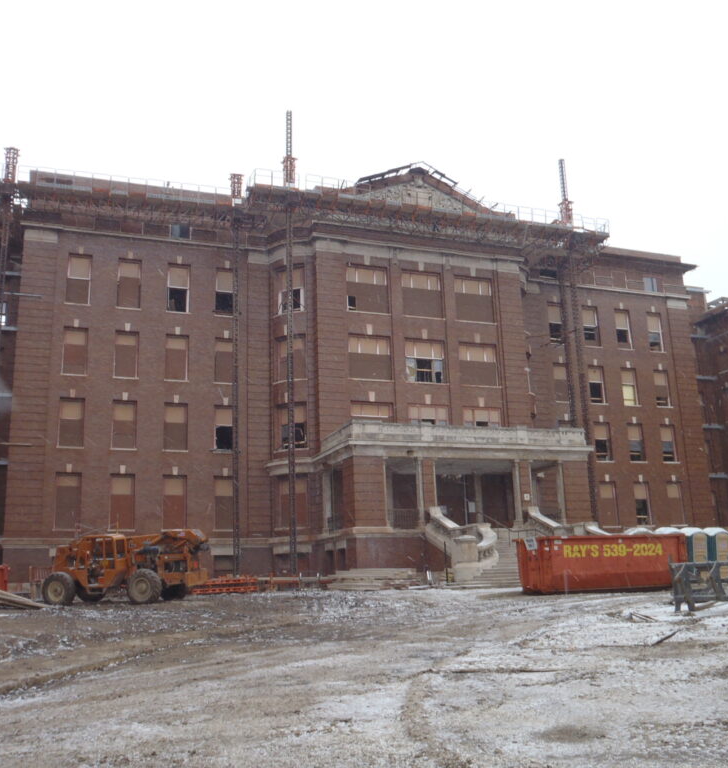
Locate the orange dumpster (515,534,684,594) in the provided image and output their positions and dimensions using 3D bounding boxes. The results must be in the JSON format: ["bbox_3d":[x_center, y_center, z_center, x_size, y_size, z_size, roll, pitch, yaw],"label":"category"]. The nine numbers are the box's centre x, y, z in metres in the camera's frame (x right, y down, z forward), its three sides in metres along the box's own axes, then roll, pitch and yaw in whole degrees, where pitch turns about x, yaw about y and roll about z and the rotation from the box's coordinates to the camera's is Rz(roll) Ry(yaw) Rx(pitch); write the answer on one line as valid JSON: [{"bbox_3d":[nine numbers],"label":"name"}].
[{"bbox_3d":[9.982,7.548,34.767,6.450,2.179,2.440,1,-14,-11],"label":"orange dumpster"}]

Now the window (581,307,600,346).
[{"bbox_3d":[16.890,-4.213,61.528,1.396,3.150,0.200,3,-15,-21],"label":"window"}]

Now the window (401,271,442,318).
[{"bbox_3d":[3.337,-5.013,47.143,2.445,2.714,0.170,3,-15,-20],"label":"window"}]

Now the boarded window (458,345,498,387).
[{"bbox_3d":[7.540,-1.212,54.387,2.758,2.803,0.200,3,-15,-20],"label":"boarded window"}]

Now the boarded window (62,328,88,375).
[{"bbox_3d":[-16.640,-1.841,47.803,1.396,2.855,0.200,3,-15,-21],"label":"boarded window"}]

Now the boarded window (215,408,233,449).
[{"bbox_3d":[-7.542,2.456,45.039,1.211,2.562,0.160,3,-15,-20],"label":"boarded window"}]

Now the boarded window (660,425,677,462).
[{"bbox_3d":[19.855,3.949,54.089,1.126,2.496,0.170,3,-15,-20],"label":"boarded window"}]

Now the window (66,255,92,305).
[{"bbox_3d":[-16.787,-6.161,48.855,1.396,3.150,0.200,3,-15,-21],"label":"window"}]

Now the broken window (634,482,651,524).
[{"bbox_3d":[17.577,7.591,52.280,1.126,2.726,0.170,3,-15,-20],"label":"broken window"}]

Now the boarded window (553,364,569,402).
[{"bbox_3d":[14.379,-0.074,59.883,1.350,2.803,0.200,3,-15,-20],"label":"boarded window"}]

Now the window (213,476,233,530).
[{"bbox_3d":[-7.406,6.331,44.076,1.211,2.823,0.160,3,-15,-20],"label":"window"}]

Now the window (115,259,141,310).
[{"bbox_3d":[-12.390,-5.278,43.935,1.126,2.714,0.170,3,-15,-20],"label":"window"}]

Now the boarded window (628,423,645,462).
[{"bbox_3d":[17.455,3.811,53.194,1.126,2.496,0.170,3,-15,-20],"label":"boarded window"}]

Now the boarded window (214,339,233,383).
[{"bbox_3d":[-8.465,-1.369,50.879,1.396,2.855,0.200,3,-15,-21],"label":"boarded window"}]

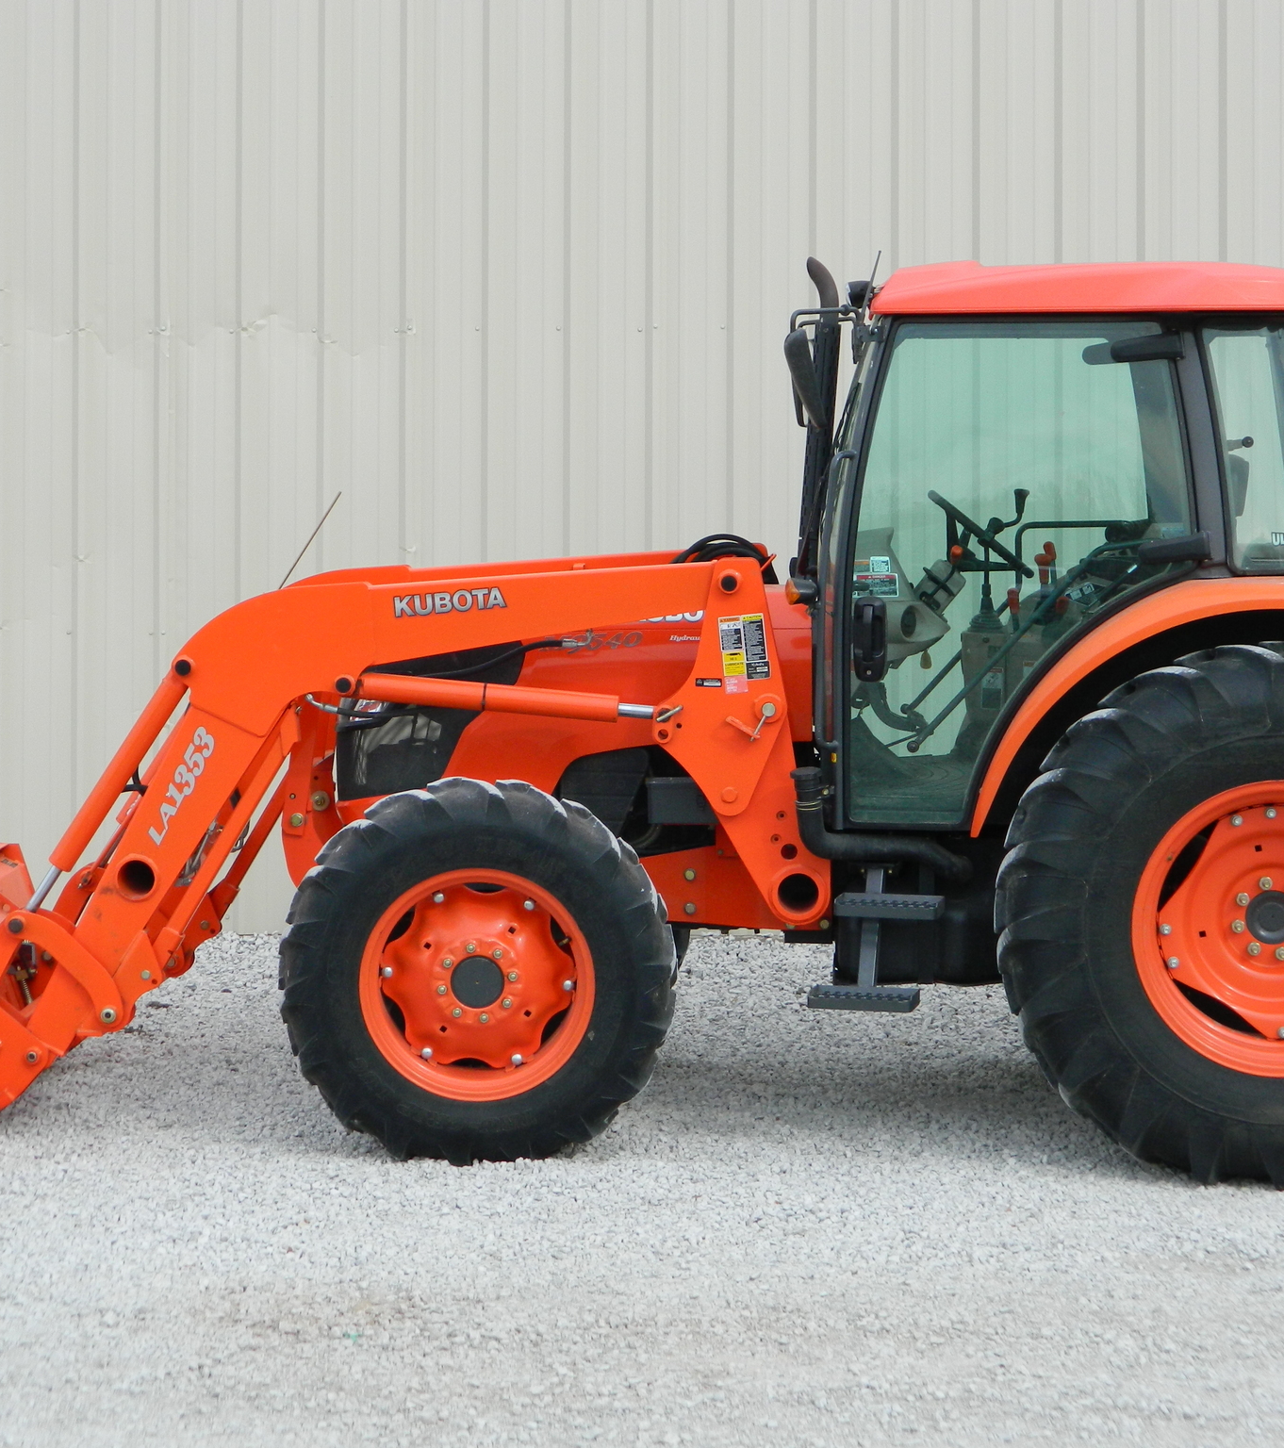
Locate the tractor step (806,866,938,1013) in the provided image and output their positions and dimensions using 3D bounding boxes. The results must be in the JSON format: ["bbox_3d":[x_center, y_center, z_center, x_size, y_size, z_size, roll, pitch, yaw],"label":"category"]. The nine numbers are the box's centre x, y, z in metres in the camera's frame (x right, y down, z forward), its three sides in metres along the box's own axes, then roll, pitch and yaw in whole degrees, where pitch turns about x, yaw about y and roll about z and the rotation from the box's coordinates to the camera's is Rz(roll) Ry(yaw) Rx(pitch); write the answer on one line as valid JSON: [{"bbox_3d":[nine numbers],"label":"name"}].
[{"bbox_3d":[0.668,0.608,11.134,0.380,0.410,0.250,1,5,9],"label":"tractor step"}]

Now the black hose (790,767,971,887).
[{"bbox_3d":[0.681,0.292,11.130,0.500,0.330,0.170,0,4,4],"label":"black hose"}]

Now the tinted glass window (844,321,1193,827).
[{"bbox_3d":[1.059,-0.419,11.011,0.980,1.430,0.080,0,2,3],"label":"tinted glass window"}]

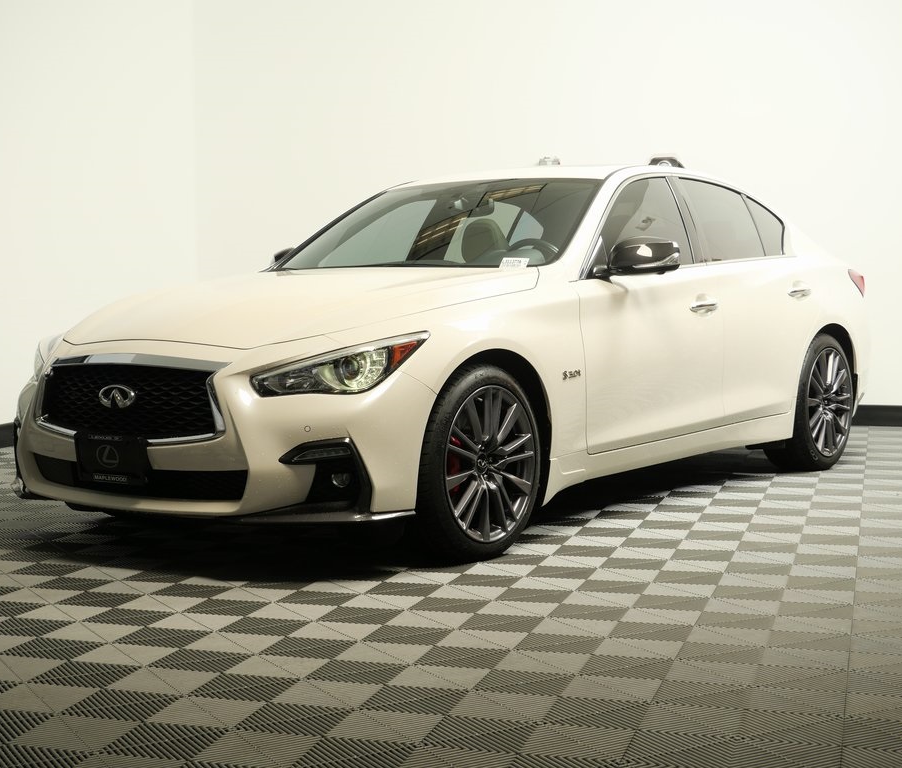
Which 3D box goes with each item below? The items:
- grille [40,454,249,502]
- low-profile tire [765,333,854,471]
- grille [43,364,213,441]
[{"bbox_3d":[-1.043,0.298,4.805,1.010,0.120,0.120,2,5,37],"label":"grille"},{"bbox_3d":[1.748,0.089,7.246,0.265,0.670,0.670,2,5,37],"label":"low-profile tire"},{"bbox_3d":[-1.044,0.051,4.789,0.850,0.230,0.110,2,5,37],"label":"grille"}]

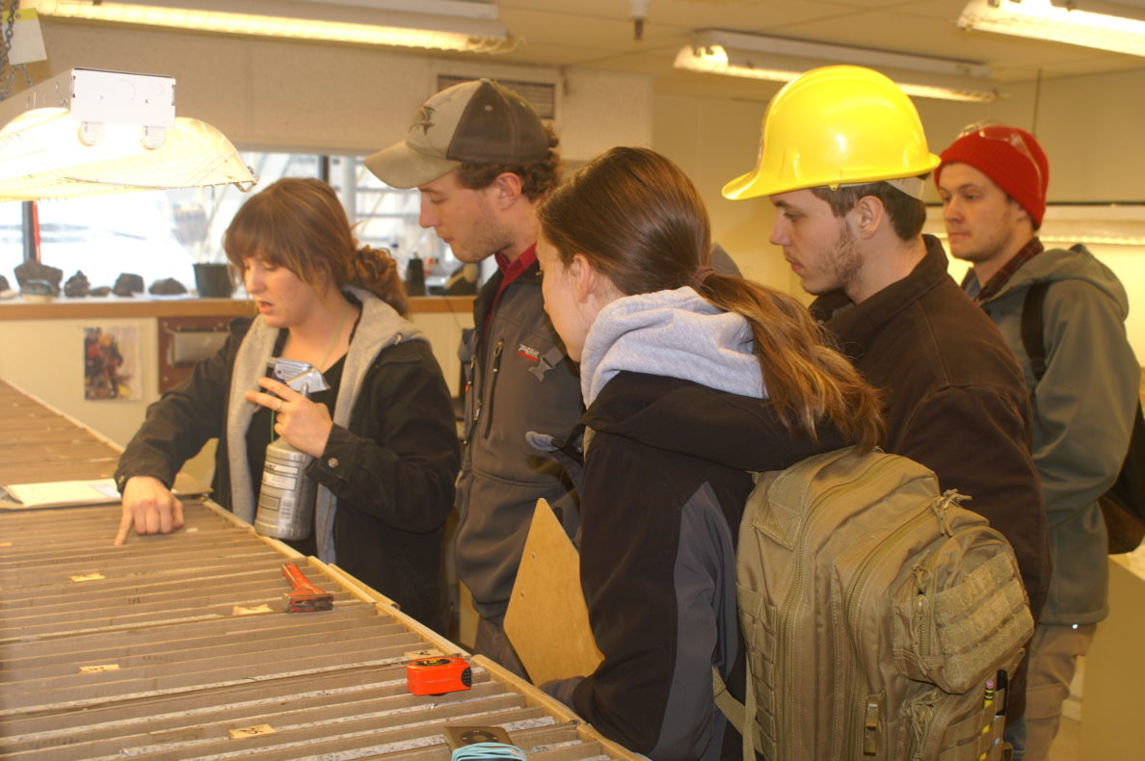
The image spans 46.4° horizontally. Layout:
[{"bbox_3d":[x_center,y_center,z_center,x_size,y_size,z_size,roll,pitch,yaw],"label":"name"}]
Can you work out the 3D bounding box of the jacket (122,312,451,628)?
[{"bbox_3d":[-0.496,0.183,2.298,0.550,0.660,0.450,5,7,40],"label":"jacket"}]

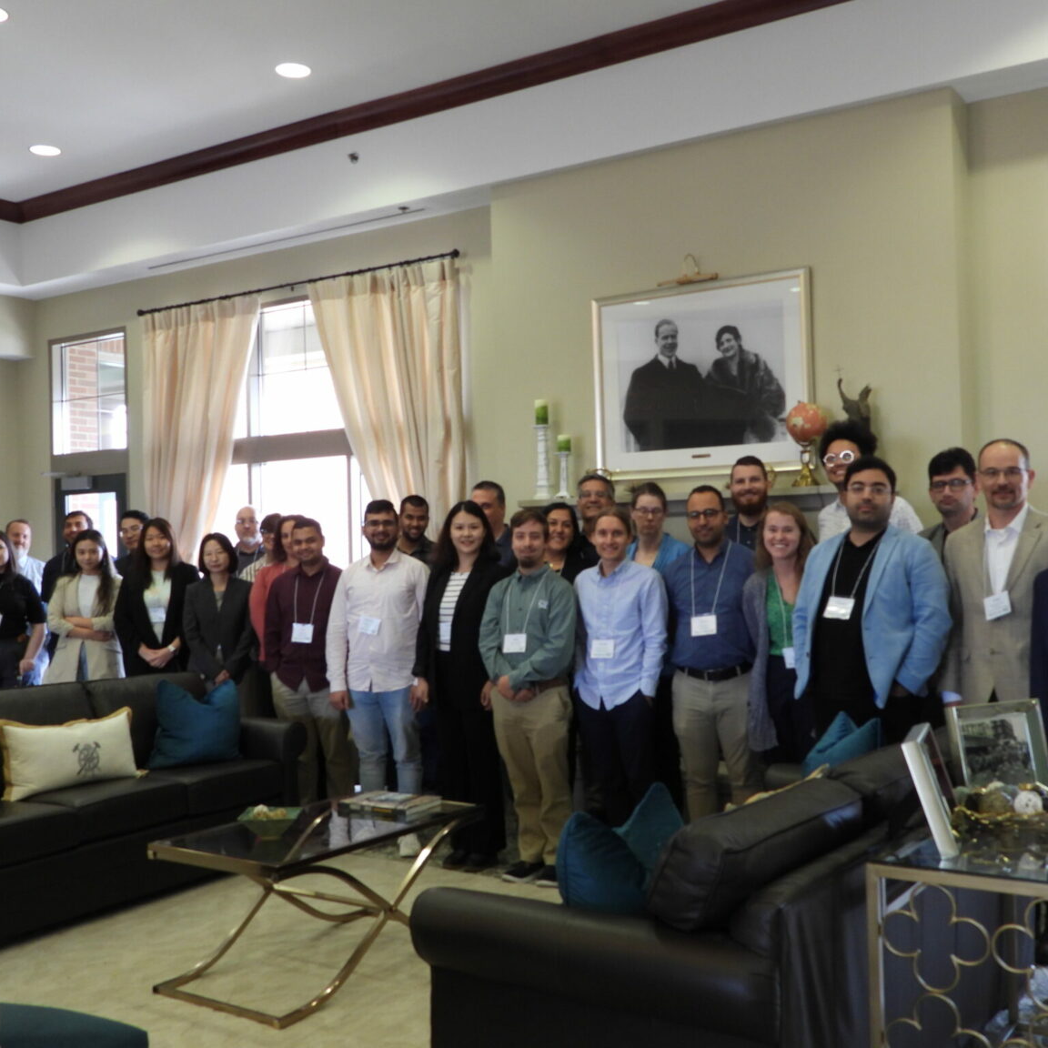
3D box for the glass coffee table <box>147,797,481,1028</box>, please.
[{"bbox_3d":[-0.735,1.375,4.513,0.639,0.512,1.057,-2,0,37],"label":"glass coffee table"}]

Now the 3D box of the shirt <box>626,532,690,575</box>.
[{"bbox_3d":[0.620,0.348,5.800,0.460,0.620,0.270,-2,0,13],"label":"shirt"}]

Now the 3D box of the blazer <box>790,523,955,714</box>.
[{"bbox_3d":[1.208,0.329,4.220,0.530,0.640,0.300,-2,-1,38],"label":"blazer"}]

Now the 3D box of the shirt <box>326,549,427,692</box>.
[{"bbox_3d":[-0.713,0.472,5.880,0.500,0.680,0.270,-2,-1,7],"label":"shirt"}]

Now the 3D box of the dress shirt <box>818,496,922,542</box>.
[{"bbox_3d":[1.507,0.240,5.247,0.500,0.740,0.290,-2,0,19],"label":"dress shirt"}]

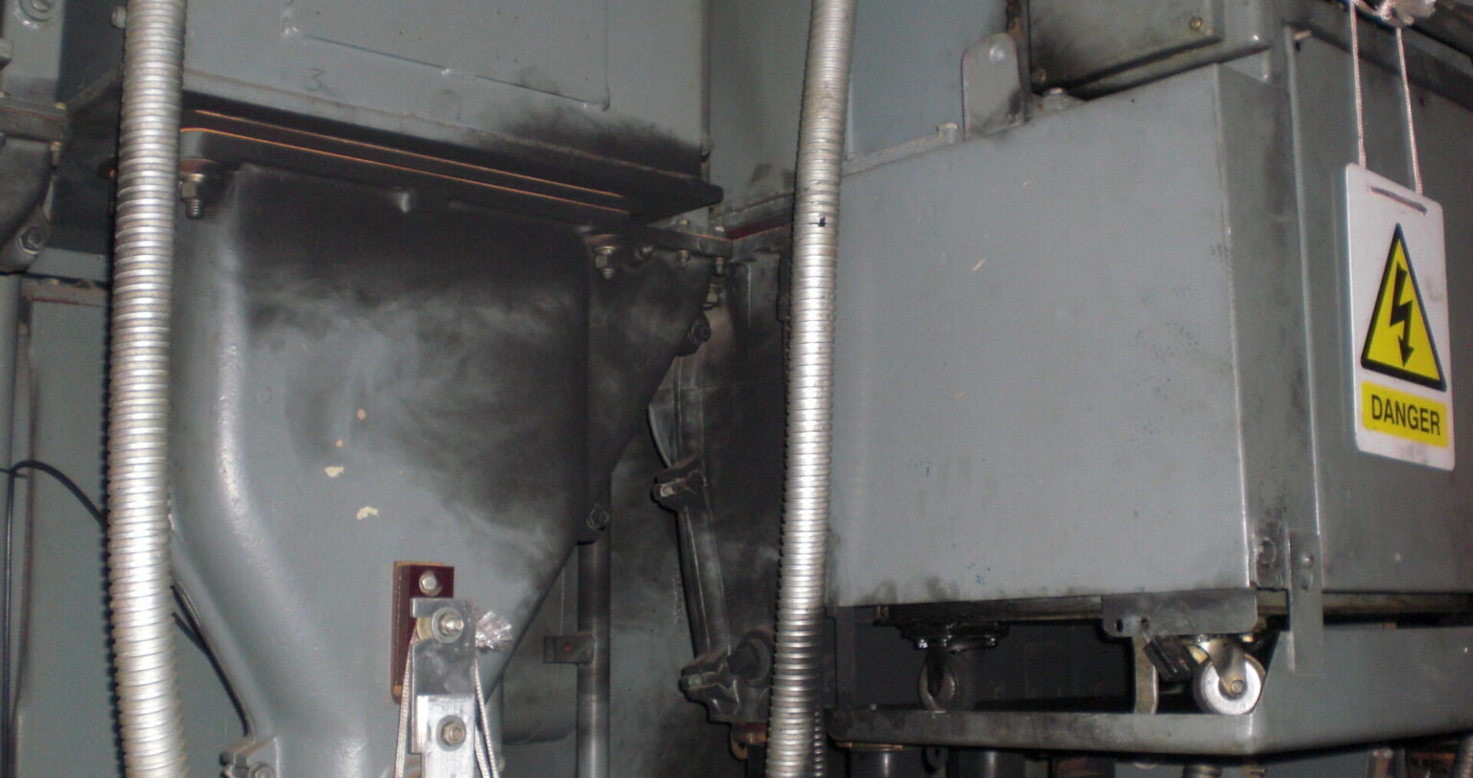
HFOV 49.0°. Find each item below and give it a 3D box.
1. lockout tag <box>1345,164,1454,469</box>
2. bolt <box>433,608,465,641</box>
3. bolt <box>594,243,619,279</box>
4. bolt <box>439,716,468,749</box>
[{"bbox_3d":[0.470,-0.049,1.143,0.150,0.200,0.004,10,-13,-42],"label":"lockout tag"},{"bbox_3d":[-0.199,0.166,1.136,0.025,0.025,0.021,8,-13,-42],"label":"bolt"},{"bbox_3d":[-0.110,-0.108,1.360,0.022,0.030,0.022,8,-13,-42],"label":"bolt"},{"bbox_3d":[-0.194,0.238,1.116,0.025,0.025,0.015,8,-13,-42],"label":"bolt"}]

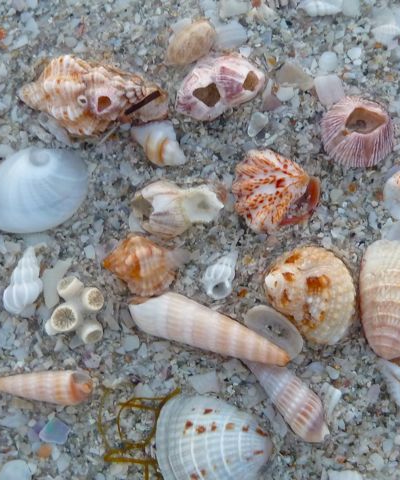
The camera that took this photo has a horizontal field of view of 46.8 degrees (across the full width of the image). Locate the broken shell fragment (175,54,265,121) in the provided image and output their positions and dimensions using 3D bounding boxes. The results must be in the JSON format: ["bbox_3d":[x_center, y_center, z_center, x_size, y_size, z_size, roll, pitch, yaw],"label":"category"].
[{"bbox_3d":[0.006,-0.044,0.135,0.027,0.012,0.017,-23,79,-5],"label":"broken shell fragment"}]

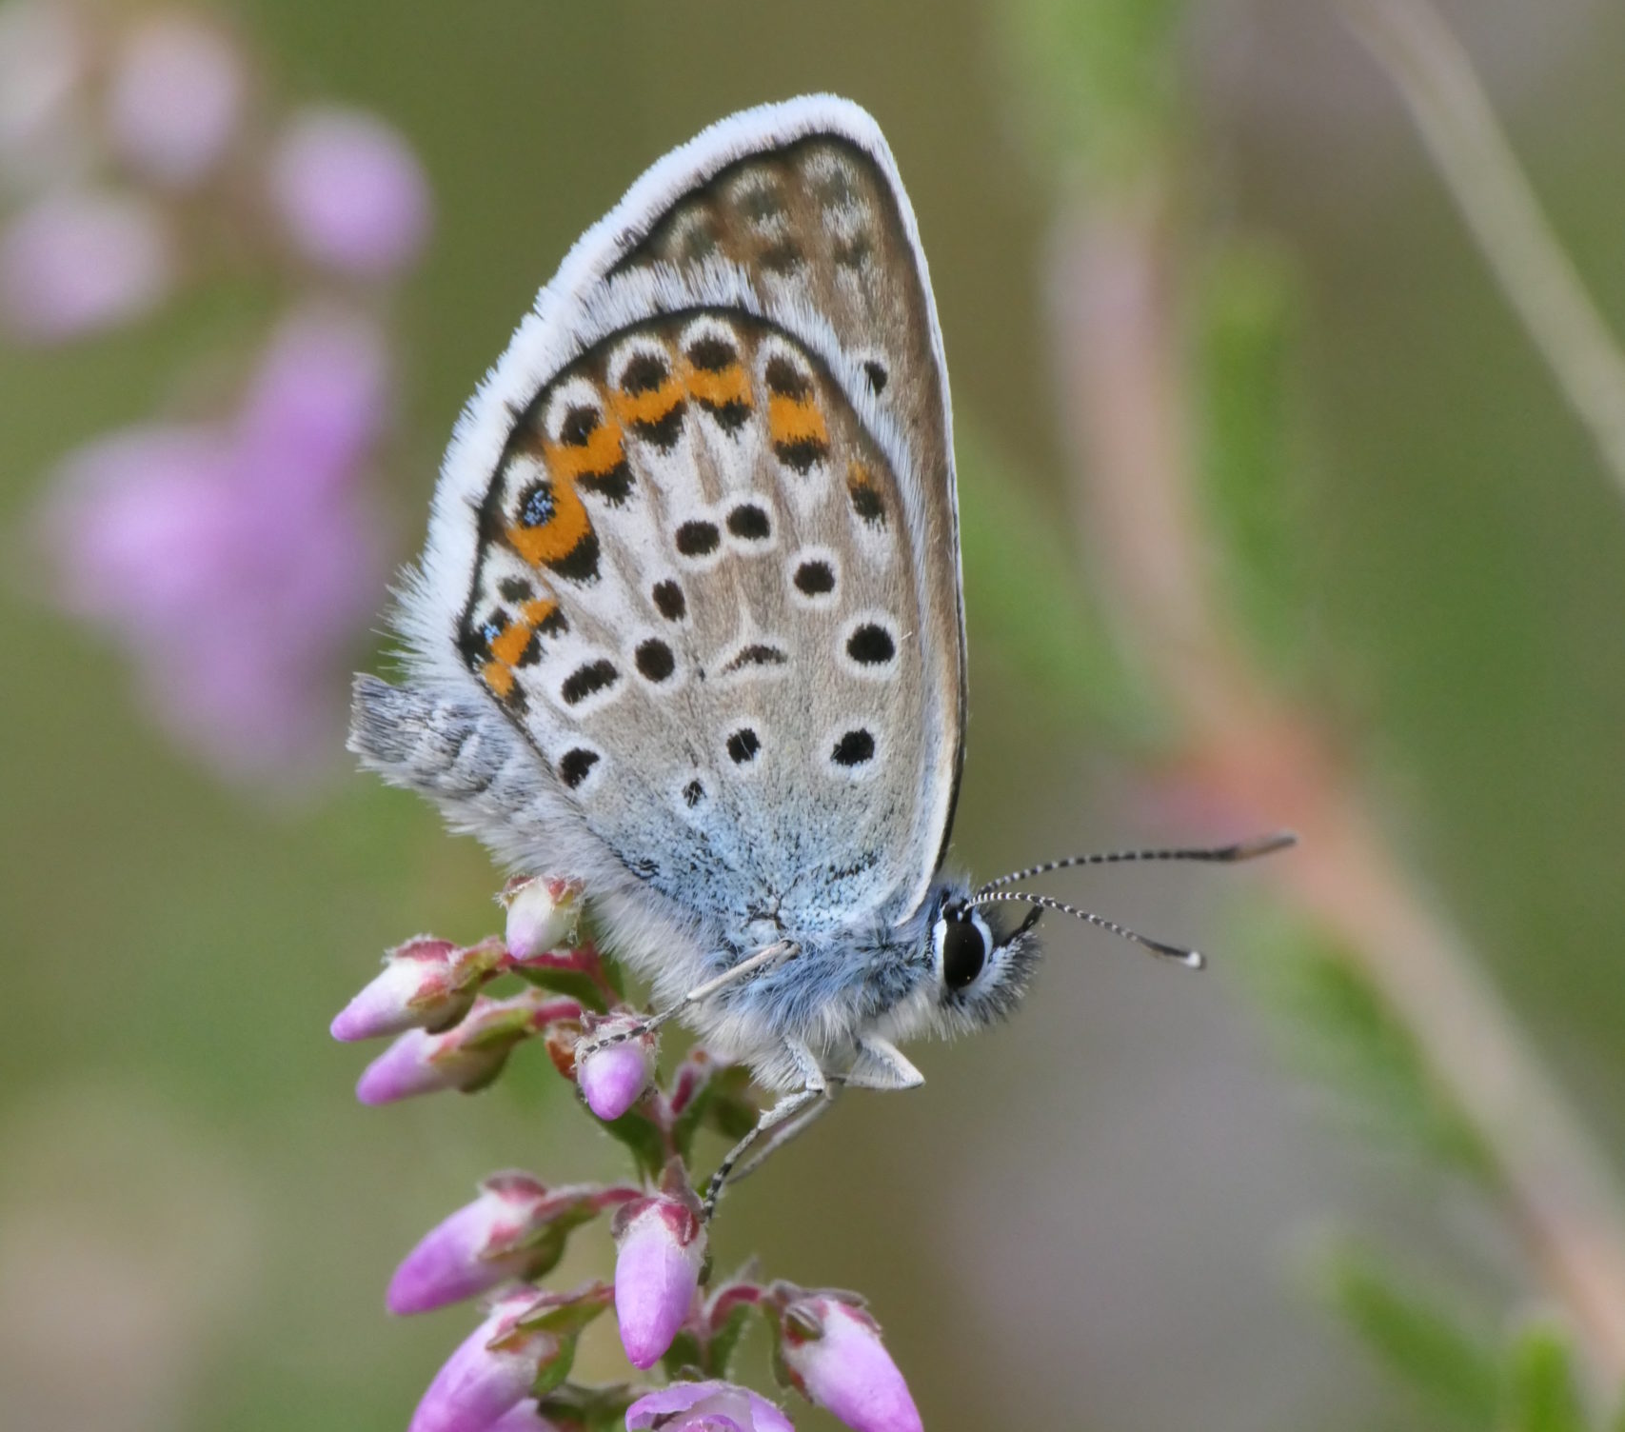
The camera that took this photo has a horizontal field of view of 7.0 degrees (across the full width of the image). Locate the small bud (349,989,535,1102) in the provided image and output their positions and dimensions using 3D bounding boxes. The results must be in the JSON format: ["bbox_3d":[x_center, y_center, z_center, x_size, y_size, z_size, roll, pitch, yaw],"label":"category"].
[{"bbox_3d":[-0.006,0.006,0.225,0.003,0.002,0.002,-26,15,-9],"label":"small bud"}]

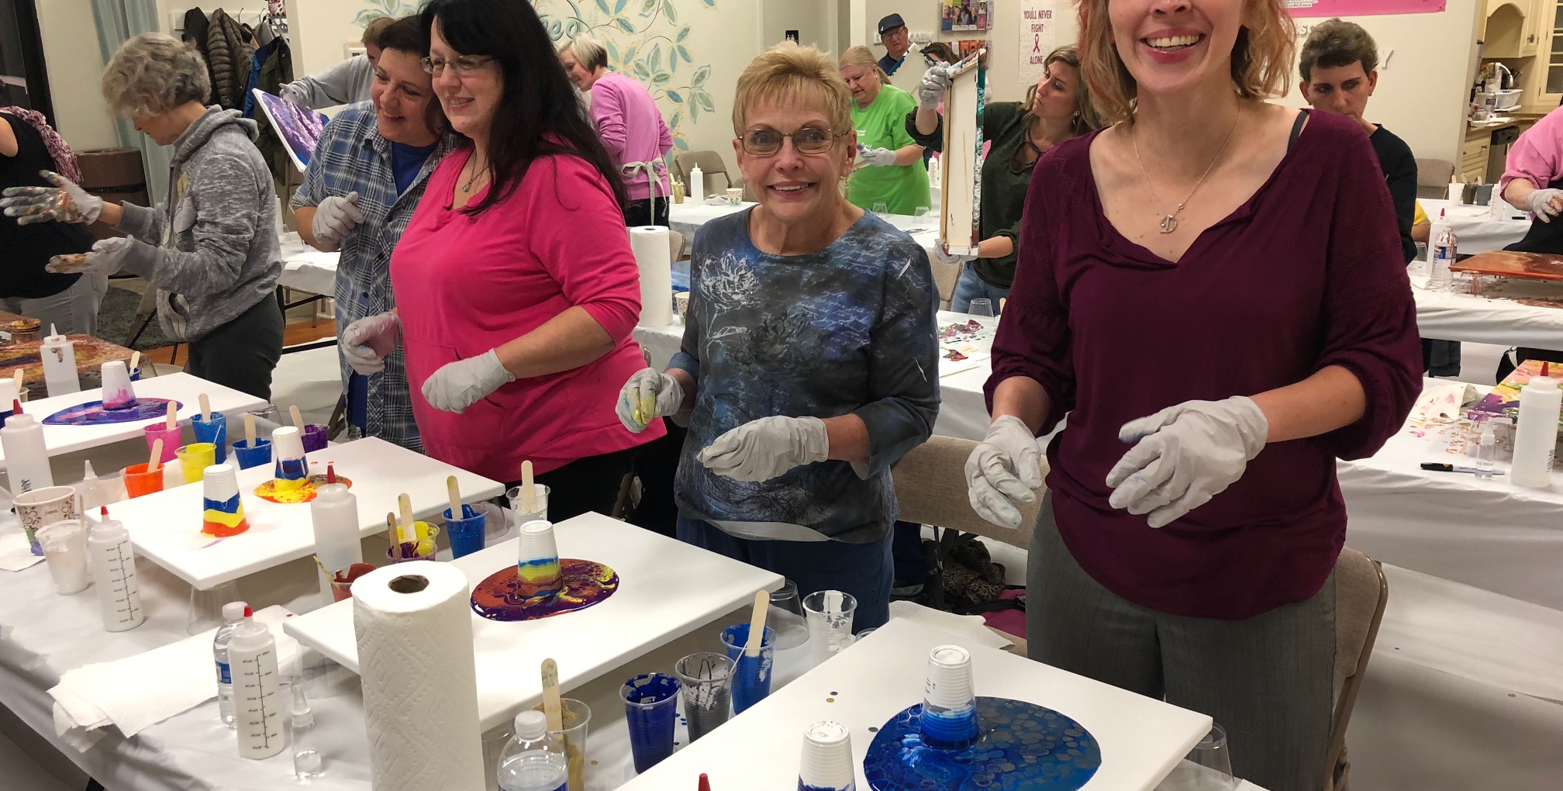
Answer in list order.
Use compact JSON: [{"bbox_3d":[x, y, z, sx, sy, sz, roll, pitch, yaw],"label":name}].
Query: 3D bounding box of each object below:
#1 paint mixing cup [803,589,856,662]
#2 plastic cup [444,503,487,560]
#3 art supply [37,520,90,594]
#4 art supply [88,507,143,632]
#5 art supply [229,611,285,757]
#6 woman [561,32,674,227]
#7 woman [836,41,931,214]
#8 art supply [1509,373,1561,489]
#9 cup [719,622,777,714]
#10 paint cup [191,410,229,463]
[{"bbox_3d":[0.064,0.313,1.652,0.070,0.095,0.070,-1,16,0],"label":"paint mixing cup"},{"bbox_3d":[-0.486,0.229,1.962,0.070,0.098,0.070,-5,16,-14],"label":"plastic cup"},{"bbox_3d":[-1.085,0.249,1.923,0.070,0.098,0.070,-10,18,-29],"label":"art supply"},{"bbox_3d":[-0.950,0.244,1.796,0.055,0.181,0.055,-1,15,0],"label":"art supply"},{"bbox_3d":[-0.608,0.330,1.461,0.053,0.174,0.053,-8,17,-22],"label":"art supply"},{"bbox_3d":[-0.708,-0.829,5.780,0.460,1.580,0.460,-14,20,-39],"label":"woman"},{"bbox_3d":[0.477,-0.871,6.037,0.490,1.530,0.400,10,19,36],"label":"woman"},{"bbox_3d":[1.371,0.054,2.287,0.065,0.207,0.065,-1,16,0],"label":"art supply"},{"bbox_3d":[-0.037,0.338,1.538,0.069,0.097,0.069,-1,15,0],"label":"cup"},{"bbox_3d":[-1.146,0.088,2.543,0.069,0.093,0.069,-1,15,0],"label":"paint cup"}]

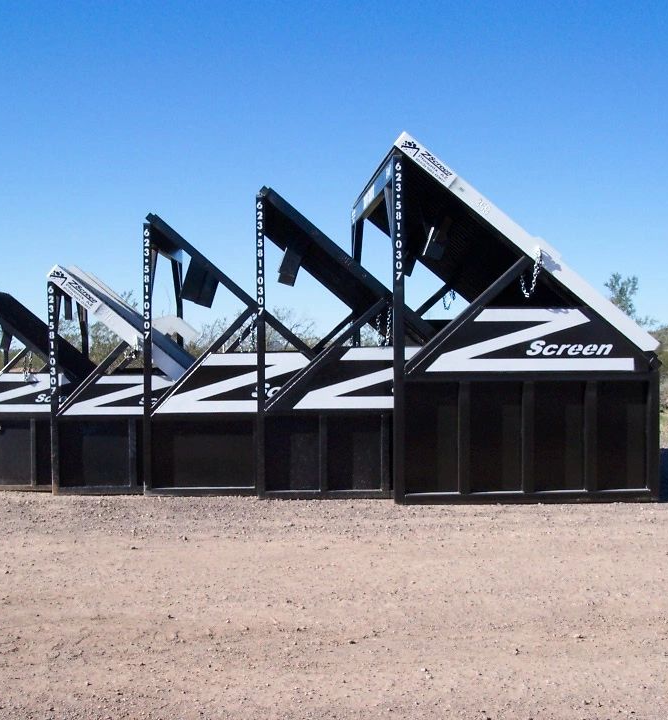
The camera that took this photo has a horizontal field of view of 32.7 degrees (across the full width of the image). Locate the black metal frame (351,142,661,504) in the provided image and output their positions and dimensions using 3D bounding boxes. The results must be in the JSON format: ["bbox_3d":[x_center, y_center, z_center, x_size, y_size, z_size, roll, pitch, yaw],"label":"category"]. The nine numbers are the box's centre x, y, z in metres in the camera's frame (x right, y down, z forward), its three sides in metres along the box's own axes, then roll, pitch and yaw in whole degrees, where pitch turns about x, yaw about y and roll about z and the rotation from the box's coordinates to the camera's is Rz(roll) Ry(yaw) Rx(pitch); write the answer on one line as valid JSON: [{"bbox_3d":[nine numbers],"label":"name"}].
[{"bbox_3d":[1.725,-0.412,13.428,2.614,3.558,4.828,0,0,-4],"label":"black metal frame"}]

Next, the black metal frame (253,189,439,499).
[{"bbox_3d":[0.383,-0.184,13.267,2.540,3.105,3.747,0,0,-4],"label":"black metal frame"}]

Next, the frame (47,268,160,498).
[{"bbox_3d":[-2.225,0.199,13.094,1.617,2.378,2.540,0,0,-5],"label":"frame"}]

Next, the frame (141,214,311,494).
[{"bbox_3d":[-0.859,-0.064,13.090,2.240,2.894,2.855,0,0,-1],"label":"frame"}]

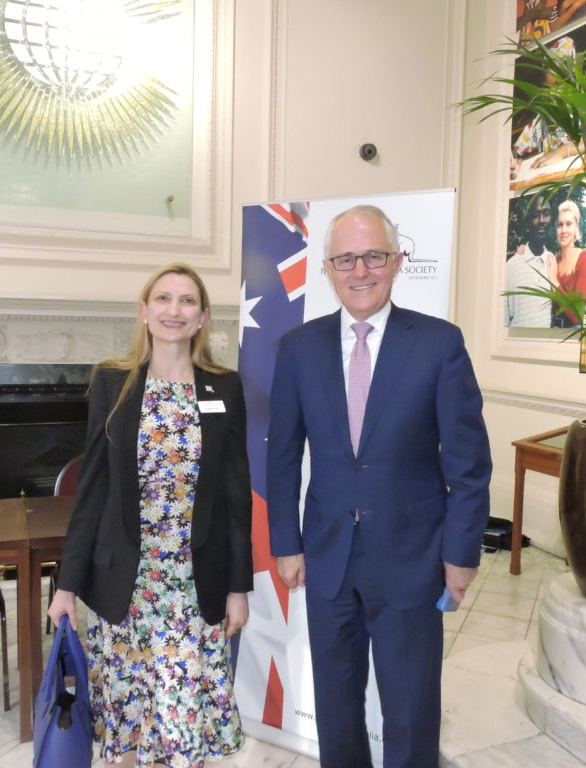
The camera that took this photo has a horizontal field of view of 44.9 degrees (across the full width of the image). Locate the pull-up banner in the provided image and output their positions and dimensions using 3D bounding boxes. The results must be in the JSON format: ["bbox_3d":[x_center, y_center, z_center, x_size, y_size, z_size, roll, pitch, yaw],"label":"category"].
[{"bbox_3d":[0.133,0.346,2.526,0.820,2.000,0.150,4,5,28],"label":"pull-up banner"}]

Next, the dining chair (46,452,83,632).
[{"bbox_3d":[-0.858,0.812,3.333,0.465,0.895,0.575,-1,5,-26],"label":"dining chair"}]

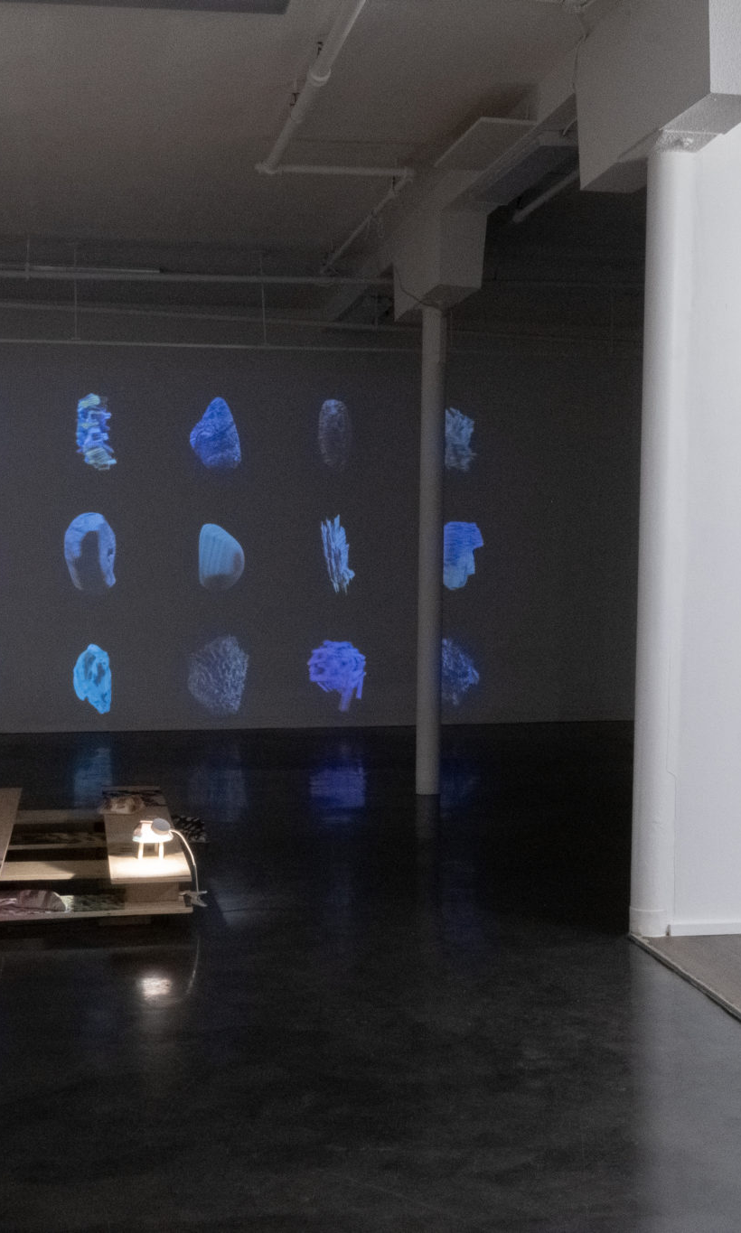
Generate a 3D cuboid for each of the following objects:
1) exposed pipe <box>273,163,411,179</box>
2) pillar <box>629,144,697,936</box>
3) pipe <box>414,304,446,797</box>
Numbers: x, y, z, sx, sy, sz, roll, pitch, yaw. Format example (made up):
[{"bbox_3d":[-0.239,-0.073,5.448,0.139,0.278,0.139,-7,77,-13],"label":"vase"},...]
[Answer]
[{"bbox_3d":[-0.129,-2.074,7.173,0.650,0.042,0.042,0,3,-8],"label":"exposed pipe"},{"bbox_3d":[1.069,-0.247,5.652,0.165,2.869,0.165,0,3,-11],"label":"pillar"},{"bbox_3d":[0.345,-0.362,8.871,0.140,2.783,0.140,0,3,-11],"label":"pipe"}]

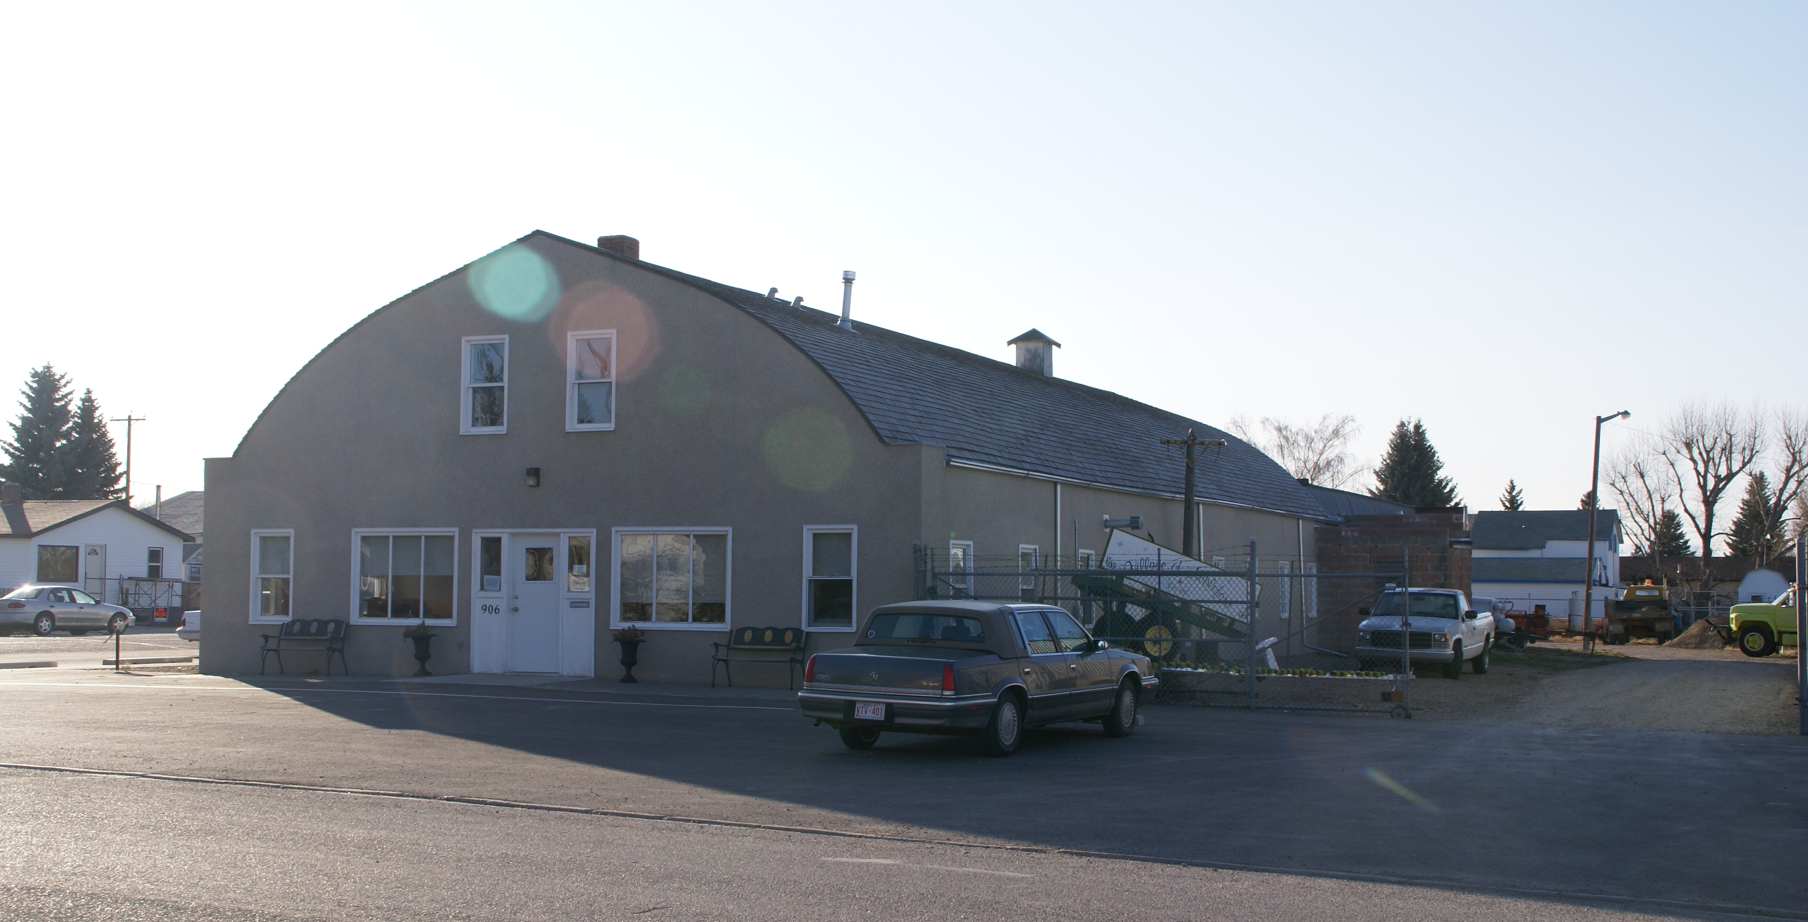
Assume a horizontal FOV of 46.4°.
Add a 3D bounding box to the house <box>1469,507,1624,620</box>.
[{"bbox_3d":[34.374,5.664,113.186,7.300,6.200,9.000,-1,-4,23],"label":"house"}]

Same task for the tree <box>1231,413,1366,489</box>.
[{"bbox_3d":[19.595,2.942,105.317,6.800,10.600,6.800,-1,-4,23],"label":"tree"}]

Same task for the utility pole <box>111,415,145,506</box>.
[{"bbox_3d":[-38.883,2.644,105.697,2.400,10.130,0.350,-1,-4,23],"label":"utility pole"}]

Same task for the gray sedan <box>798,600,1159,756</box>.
[{"bbox_3d":[0.872,2.084,20.674,1.770,1.370,4.900,-2,-4,29],"label":"gray sedan"}]

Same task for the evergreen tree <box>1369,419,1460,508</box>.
[{"bbox_3d":[26.569,3.144,109.680,5.200,10.720,5.200,-1,-4,23],"label":"evergreen tree"}]

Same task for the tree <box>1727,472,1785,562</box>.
[{"bbox_3d":[58.603,5.822,144.698,4.600,10.110,4.600,-1,-4,23],"label":"tree"}]

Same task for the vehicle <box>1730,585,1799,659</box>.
[{"bbox_3d":[28.856,4.798,64.615,6.800,2.400,2.300,-1,-4,18],"label":"vehicle"}]

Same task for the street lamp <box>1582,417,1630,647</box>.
[{"bbox_3d":[20.614,2.045,62.213,1.350,7.100,0.320,-1,-4,23],"label":"street lamp"}]

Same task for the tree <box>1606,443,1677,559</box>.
[{"bbox_3d":[40.088,4.063,114.706,4.300,9.840,4.300,-1,-4,23],"label":"tree"}]

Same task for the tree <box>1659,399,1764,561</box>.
[{"bbox_3d":[36.350,2.556,95.311,4.800,10.390,4.800,-1,-4,23],"label":"tree"}]

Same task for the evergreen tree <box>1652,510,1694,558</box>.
[{"bbox_3d":[54.657,7.300,150.232,4.200,7.740,4.200,-1,-4,23],"label":"evergreen tree"}]

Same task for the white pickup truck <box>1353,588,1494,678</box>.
[{"bbox_3d":[11.043,3.564,44.338,1.970,1.800,5.250,-1,-4,24],"label":"white pickup truck"}]

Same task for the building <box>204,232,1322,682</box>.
[{"bbox_3d":[-0.362,0.640,42.589,12.300,6.700,25.400,-1,-4,23],"label":"building"}]

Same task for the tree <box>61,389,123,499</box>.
[{"bbox_3d":[-38.658,1.981,99.679,4.800,10.730,4.800,-1,-4,23],"label":"tree"}]

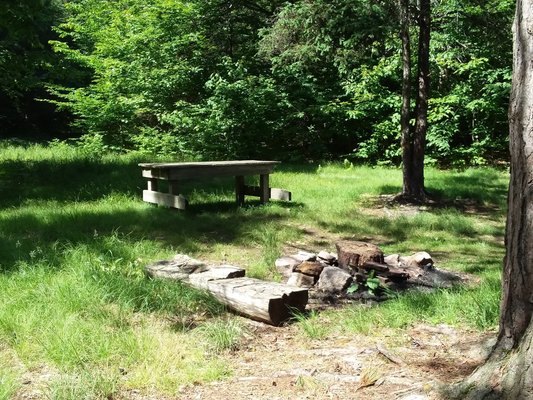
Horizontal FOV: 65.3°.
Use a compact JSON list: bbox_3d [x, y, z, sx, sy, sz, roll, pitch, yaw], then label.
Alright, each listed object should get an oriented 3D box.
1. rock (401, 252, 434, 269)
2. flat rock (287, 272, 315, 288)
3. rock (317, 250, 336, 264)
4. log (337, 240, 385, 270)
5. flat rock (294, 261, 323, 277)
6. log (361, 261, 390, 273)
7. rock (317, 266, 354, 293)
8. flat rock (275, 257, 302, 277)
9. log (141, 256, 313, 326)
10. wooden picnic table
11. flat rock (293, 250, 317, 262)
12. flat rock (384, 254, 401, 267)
[{"bbox_3d":[1.587,0.640,4.400,0.300,0.125,0.220,0,10,0],"label":"rock"},{"bbox_3d":[0.296,0.713,3.771,0.230,0.140,0.200,0,7,0],"label":"flat rock"},{"bbox_3d":[0.655,0.622,4.500,0.220,0.110,0.190,0,10,0],"label":"rock"},{"bbox_3d":[0.961,0.588,4.250,0.450,0.230,0.430,6,10,-1],"label":"log"},{"bbox_3d":[0.419,0.667,4.050,0.270,0.110,0.220,0,10,0],"label":"flat rock"},{"bbox_3d":[1.001,0.624,3.891,0.280,0.070,0.080,5,9,36],"label":"log"},{"bbox_3d":[0.601,0.697,3.718,0.270,0.190,0.200,-3,8,-20],"label":"rock"},{"bbox_3d":[0.222,0.672,4.200,0.270,0.140,0.240,0,10,0],"label":"flat rock"},{"bbox_3d":[-0.409,0.722,3.479,1.500,0.240,0.360,5,9,37],"label":"log"},{"bbox_3d":[-0.753,-0.263,6.672,2.200,0.740,1.250,-6,9,-38],"label":"wooden picnic table"},{"bbox_3d":[0.407,0.601,4.400,0.250,0.090,0.210,0,10,0],"label":"flat rock"},{"bbox_3d":[1.261,0.629,4.244,0.150,0.130,0.140,-1,7,-10],"label":"flat rock"}]

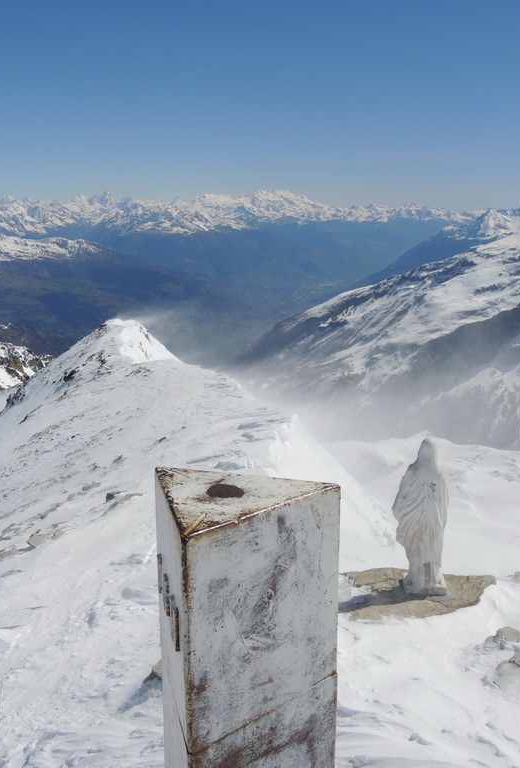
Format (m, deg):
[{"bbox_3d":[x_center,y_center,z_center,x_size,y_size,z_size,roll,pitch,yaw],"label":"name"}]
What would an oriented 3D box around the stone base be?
[{"bbox_3d":[0.890,1.212,4.652,0.970,0.120,0.600,-1,12,-5],"label":"stone base"}]

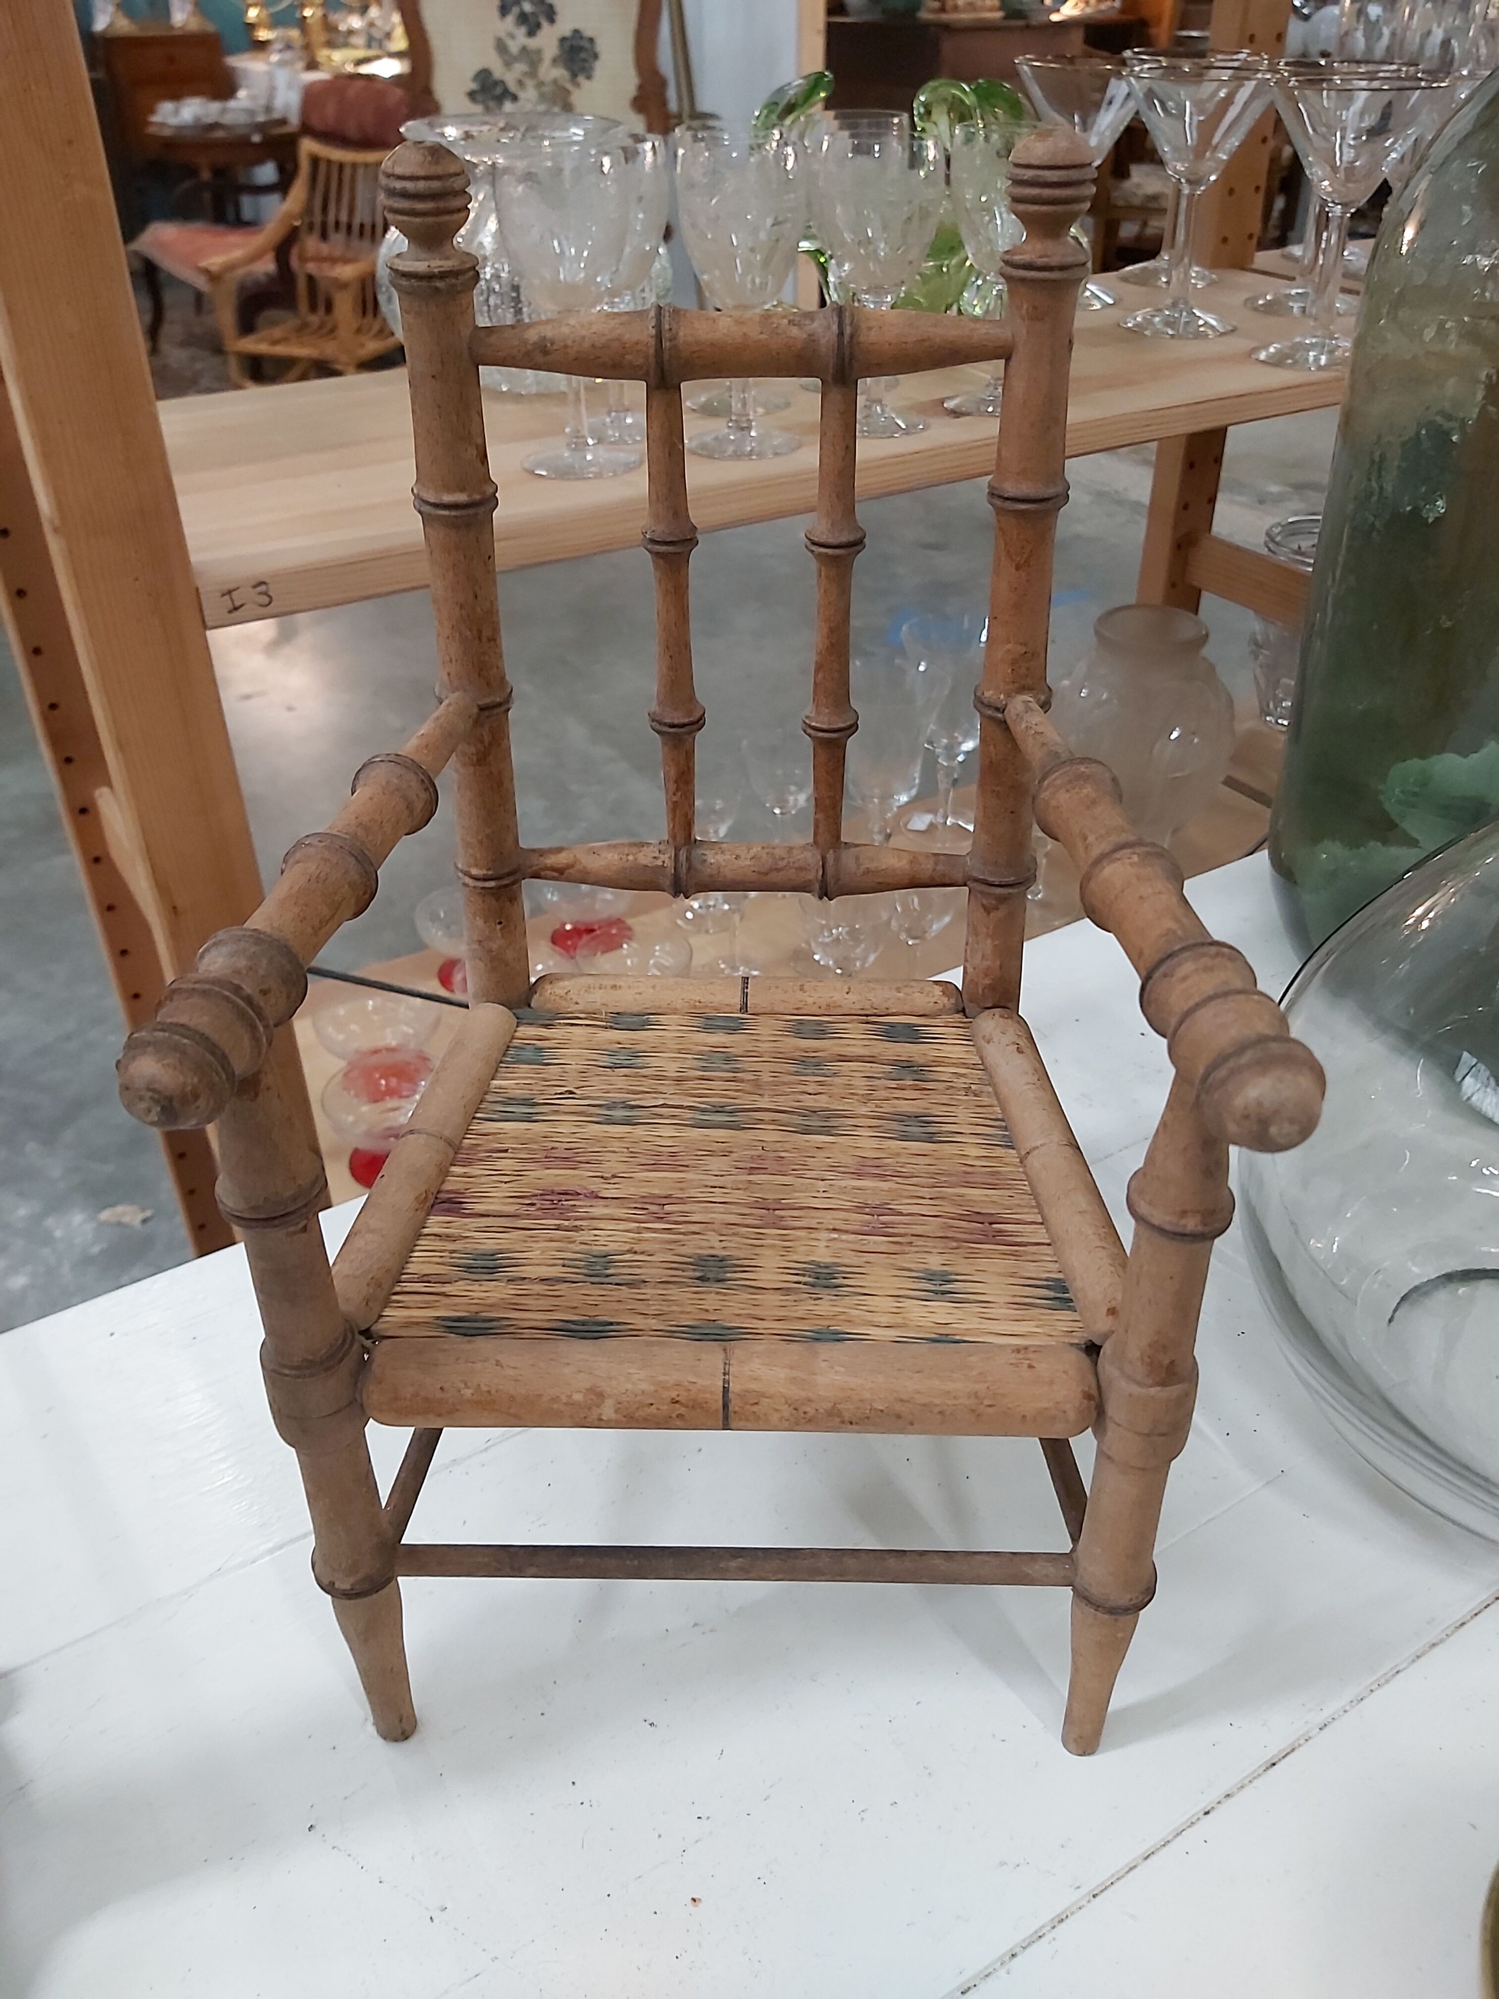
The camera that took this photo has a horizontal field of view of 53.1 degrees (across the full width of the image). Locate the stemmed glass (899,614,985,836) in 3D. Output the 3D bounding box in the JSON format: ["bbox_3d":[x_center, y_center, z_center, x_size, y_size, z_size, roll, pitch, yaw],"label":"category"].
[{"bbox_3d":[0.150,-0.201,1.141,0.064,0.160,0.064,-1,34,0],"label":"stemmed glass"}]

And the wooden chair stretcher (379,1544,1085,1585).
[{"bbox_3d":[-0.004,0.161,0.426,0.194,0.009,0.009,0,34,1],"label":"wooden chair stretcher"}]

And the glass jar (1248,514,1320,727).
[{"bbox_3d":[0.516,-0.325,1.332,0.138,0.163,0.138,-20,38,-26],"label":"glass jar"}]

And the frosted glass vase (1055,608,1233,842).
[{"bbox_3d":[0.284,-0.189,1.111,0.146,0.187,0.146,-1,34,0],"label":"frosted glass vase"}]

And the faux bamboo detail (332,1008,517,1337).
[{"bbox_3d":[-0.090,0.046,0.434,0.018,0.016,0.135,3,34,5],"label":"faux bamboo detail"}]

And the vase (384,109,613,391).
[{"bbox_3d":[-0.117,-0.390,0.786,0.148,0.120,0.148,-1,34,0],"label":"vase"}]

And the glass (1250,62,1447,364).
[{"bbox_3d":[0.315,-0.415,0.805,0.088,0.133,0.088,-1,34,0],"label":"glass"}]

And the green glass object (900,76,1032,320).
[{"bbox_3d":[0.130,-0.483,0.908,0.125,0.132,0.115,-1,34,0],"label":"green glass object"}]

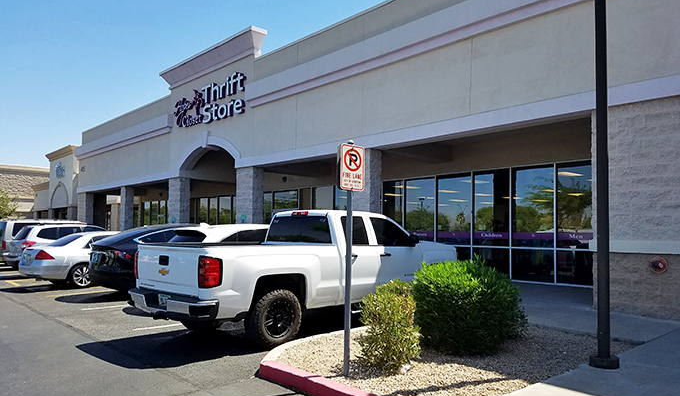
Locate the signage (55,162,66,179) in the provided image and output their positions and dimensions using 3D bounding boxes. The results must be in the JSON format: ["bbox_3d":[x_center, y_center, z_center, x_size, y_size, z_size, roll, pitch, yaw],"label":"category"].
[{"bbox_3d":[-21.900,-2.150,40.000,0.150,1.150,2.900,4,-5,-43],"label":"signage"}]

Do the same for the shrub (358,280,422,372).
[{"bbox_3d":[0.500,1.304,5.280,0.630,0.900,0.620,0,-3,5],"label":"shrub"}]

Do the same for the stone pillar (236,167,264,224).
[{"bbox_3d":[-3.010,0.685,17.150,0.460,3.420,0.950,4,-5,-43],"label":"stone pillar"}]

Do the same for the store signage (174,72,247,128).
[{"bbox_3d":[-4.950,-3.431,18.750,0.200,1.420,5.250,4,-5,-43],"label":"store signage"}]

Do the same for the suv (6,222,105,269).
[{"bbox_3d":[-10.100,1.849,20.100,4.750,1.720,1.880,4,-5,-44],"label":"suv"}]

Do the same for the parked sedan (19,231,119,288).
[{"bbox_3d":[-6.650,1.733,15.360,4.860,1.450,1.820,4,-5,-44],"label":"parked sedan"}]

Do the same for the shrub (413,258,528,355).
[{"bbox_3d":[1.570,1.291,6.380,1.320,1.040,1.220,0,-4,14],"label":"shrub"}]

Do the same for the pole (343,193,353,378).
[{"bbox_3d":[0.065,0.795,5.130,0.065,1.950,0.065,4,-5,-44],"label":"pole"}]

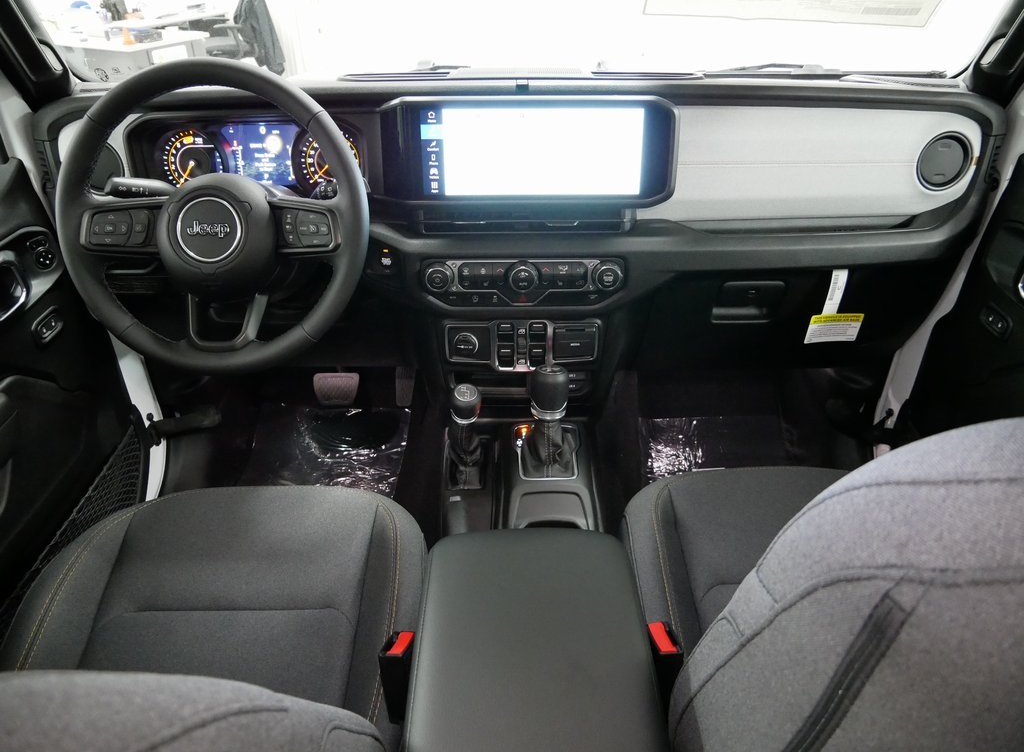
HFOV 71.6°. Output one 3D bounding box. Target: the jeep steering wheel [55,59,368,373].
[{"bbox_3d":[-0.365,-0.193,0.885,0.380,0.380,0.095,0,8,-2],"label":"jeep steering wheel"}]

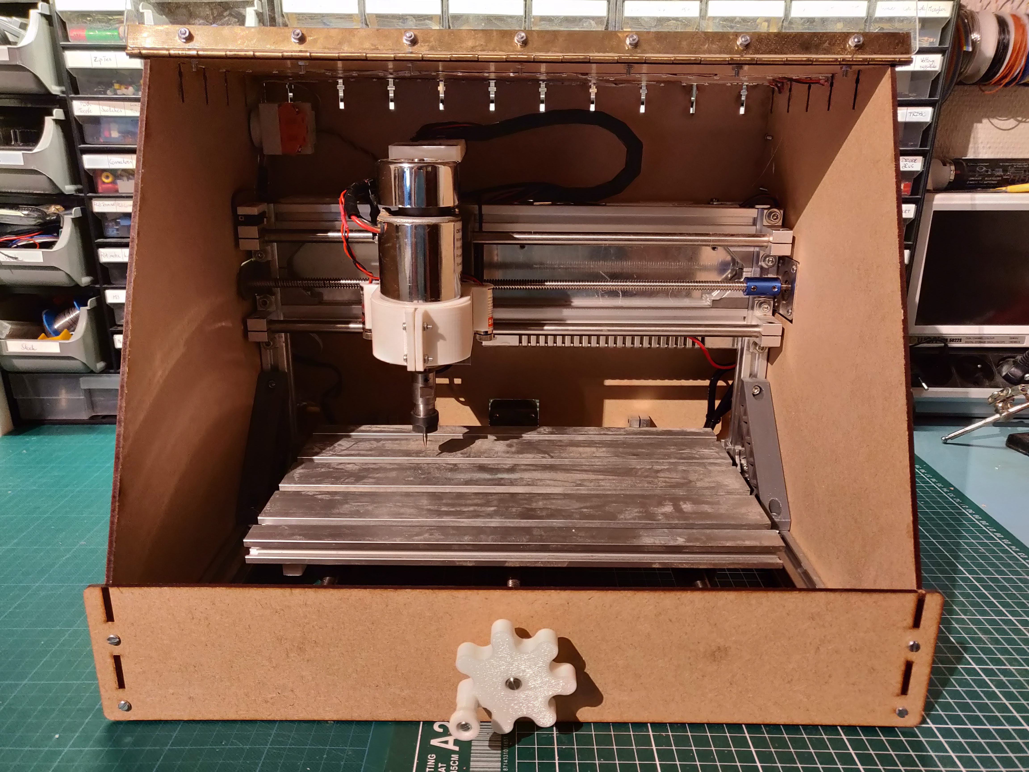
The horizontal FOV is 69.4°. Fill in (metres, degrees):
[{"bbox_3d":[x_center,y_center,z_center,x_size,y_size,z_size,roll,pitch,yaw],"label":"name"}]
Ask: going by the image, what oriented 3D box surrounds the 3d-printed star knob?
[{"bbox_3d":[0.001,0.147,0.362,0.061,0.060,0.025,0,18,1],"label":"3d-printed star knob"}]

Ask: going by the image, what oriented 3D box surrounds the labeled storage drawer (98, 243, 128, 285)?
[{"bbox_3d":[-0.383,-0.143,0.820,0.074,0.040,0.140,0,18,0],"label":"labeled storage drawer"}]

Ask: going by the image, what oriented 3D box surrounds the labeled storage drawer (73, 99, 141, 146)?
[{"bbox_3d":[-0.389,-0.273,0.777,0.069,0.041,0.125,0,18,0],"label":"labeled storage drawer"}]

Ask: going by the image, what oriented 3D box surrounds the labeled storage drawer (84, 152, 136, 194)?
[{"bbox_3d":[-0.389,-0.227,0.792,0.069,0.040,0.125,0,18,0],"label":"labeled storage drawer"}]

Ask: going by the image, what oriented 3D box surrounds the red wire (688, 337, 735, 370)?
[{"bbox_3d":[0.167,-0.028,0.630,0.041,0.029,0.020,0,18,1],"label":"red wire"}]

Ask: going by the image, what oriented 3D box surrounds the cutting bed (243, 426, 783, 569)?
[{"bbox_3d":[0.000,0.066,0.497,0.300,0.015,0.180,0,18,1],"label":"cutting bed"}]

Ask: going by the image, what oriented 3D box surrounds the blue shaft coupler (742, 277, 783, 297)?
[{"bbox_3d":[0.186,-0.075,0.558,0.025,0.014,0.014,0,18,1],"label":"blue shaft coupler"}]

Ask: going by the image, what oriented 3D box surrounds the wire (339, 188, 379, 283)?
[{"bbox_3d":[-0.100,-0.097,0.477,0.026,0.058,0.027,0,18,1],"label":"wire"}]

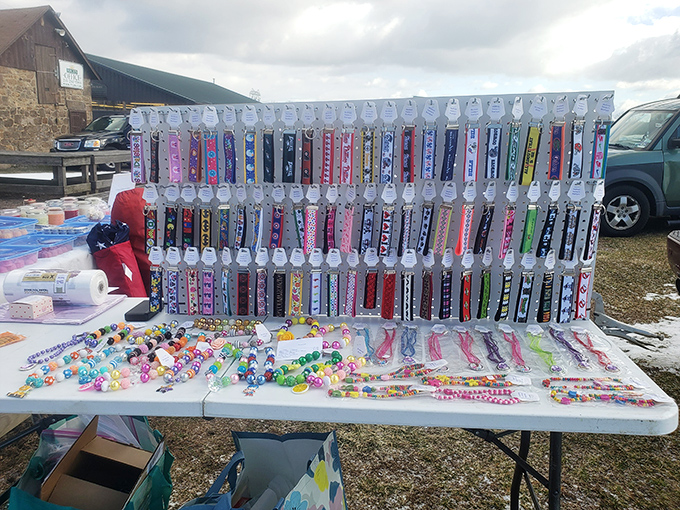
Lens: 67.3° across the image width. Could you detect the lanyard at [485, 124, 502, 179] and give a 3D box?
[{"bbox_3d":[0.383,-0.257,1.278,0.034,0.133,0.012,1,13,7],"label":"lanyard"}]

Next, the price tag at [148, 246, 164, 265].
[{"bbox_3d":[-0.531,0.002,1.477,0.043,0.055,0.003,1,13,7],"label":"price tag"}]

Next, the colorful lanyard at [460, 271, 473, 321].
[{"bbox_3d":[0.342,0.114,1.385,0.032,0.143,0.015,-8,15,-24],"label":"colorful lanyard"}]

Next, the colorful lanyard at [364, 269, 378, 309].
[{"bbox_3d":[0.087,0.096,1.427,0.034,0.118,0.012,1,13,7],"label":"colorful lanyard"}]

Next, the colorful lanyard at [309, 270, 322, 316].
[{"bbox_3d":[-0.068,0.107,1.439,0.032,0.136,0.011,0,14,-8],"label":"colorful lanyard"}]

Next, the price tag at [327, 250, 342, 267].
[{"bbox_3d":[-0.016,0.008,1.412,0.043,0.052,0.005,0,13,8],"label":"price tag"}]

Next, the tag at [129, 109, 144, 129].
[{"bbox_3d":[-0.538,-0.361,1.355,0.044,0.055,0.005,1,13,4],"label":"tag"}]

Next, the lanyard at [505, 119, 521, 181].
[{"bbox_3d":[0.419,-0.251,1.238,0.031,0.140,0.015,-5,16,-18],"label":"lanyard"}]

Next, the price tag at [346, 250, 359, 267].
[{"bbox_3d":[0.036,0.010,1.407,0.044,0.055,0.005,8,15,30],"label":"price tag"}]

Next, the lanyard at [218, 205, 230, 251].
[{"bbox_3d":[-0.323,-0.074,1.423,0.033,0.129,0.014,3,13,-7],"label":"lanyard"}]

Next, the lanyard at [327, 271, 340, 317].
[{"bbox_3d":[-0.018,0.109,1.424,0.032,0.136,0.015,-1,15,-3],"label":"lanyard"}]

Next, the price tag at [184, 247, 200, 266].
[{"bbox_3d":[-0.419,0.005,1.450,0.044,0.053,0.004,0,15,-12],"label":"price tag"}]

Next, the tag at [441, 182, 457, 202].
[{"bbox_3d":[0.275,-0.157,1.290,0.041,0.051,0.004,3,15,15],"label":"tag"}]

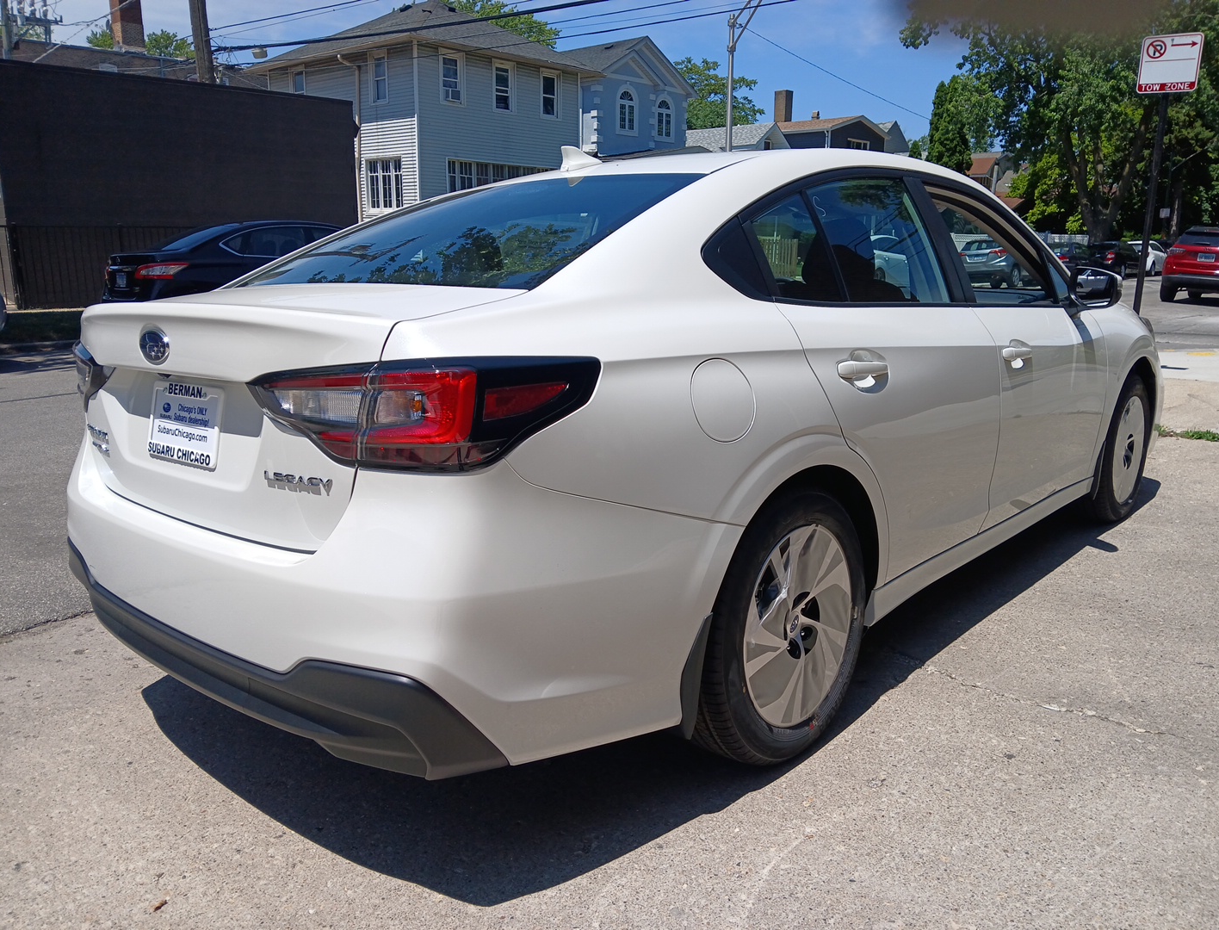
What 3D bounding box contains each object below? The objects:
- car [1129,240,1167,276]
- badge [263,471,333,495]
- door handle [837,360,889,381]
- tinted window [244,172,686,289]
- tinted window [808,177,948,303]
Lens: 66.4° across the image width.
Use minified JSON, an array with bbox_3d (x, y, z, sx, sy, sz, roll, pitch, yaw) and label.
[{"bbox_3d":[24.610,-9.607,43.223,1.820,1.500,4.600,13,18,40],"label":"car"},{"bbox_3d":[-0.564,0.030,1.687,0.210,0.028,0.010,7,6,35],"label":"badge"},{"bbox_3d":[0.585,-0.219,2.154,0.045,0.044,0.220,6,10,42],"label":"door handle"},{"bbox_3d":[-0.373,-0.623,2.452,1.230,0.100,0.820,8,35,42],"label":"tinted window"},{"bbox_3d":[0.738,-0.606,2.502,0.045,0.355,0.590,-17,-5,44],"label":"tinted window"}]

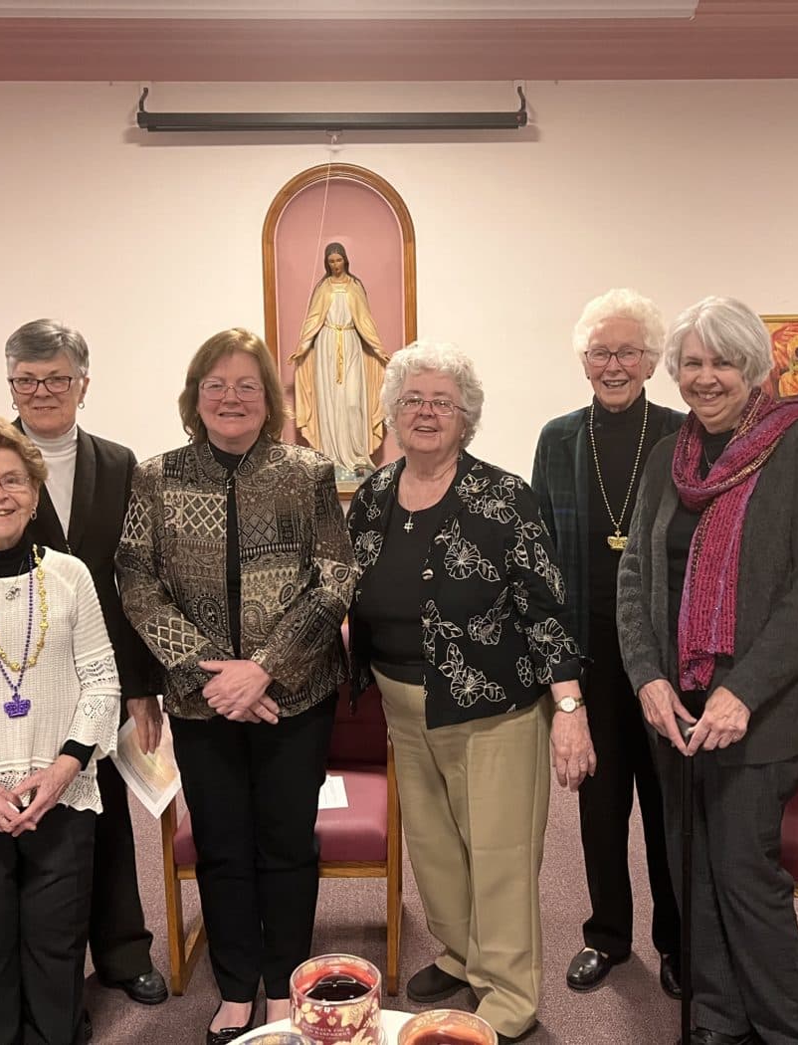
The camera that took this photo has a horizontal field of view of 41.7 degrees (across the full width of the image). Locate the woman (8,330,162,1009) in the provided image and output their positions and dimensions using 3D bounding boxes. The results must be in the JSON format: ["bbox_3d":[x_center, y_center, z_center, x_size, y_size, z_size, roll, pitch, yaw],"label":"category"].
[{"bbox_3d":[-0.830,0.345,2.621,0.500,1.683,0.360,-1,6,-5],"label":"woman"}]

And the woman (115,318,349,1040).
[{"bbox_3d":[-0.356,0.371,2.484,0.550,1.646,0.380,-1,6,-3],"label":"woman"}]

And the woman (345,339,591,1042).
[{"bbox_3d":[0.163,0.383,2.486,0.540,1.607,0.400,1,7,18],"label":"woman"}]

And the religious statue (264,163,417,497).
[{"bbox_3d":[-0.359,-1.175,6.612,0.961,2.084,0.350,-1,6,-2],"label":"religious statue"}]

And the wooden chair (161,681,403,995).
[{"bbox_3d":[-0.292,0.746,2.852,0.575,0.820,0.570,-1,6,1],"label":"wooden chair"}]

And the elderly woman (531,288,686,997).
[{"bbox_3d":[0.542,0.295,2.638,0.500,1.738,0.360,0,6,10],"label":"elderly woman"}]

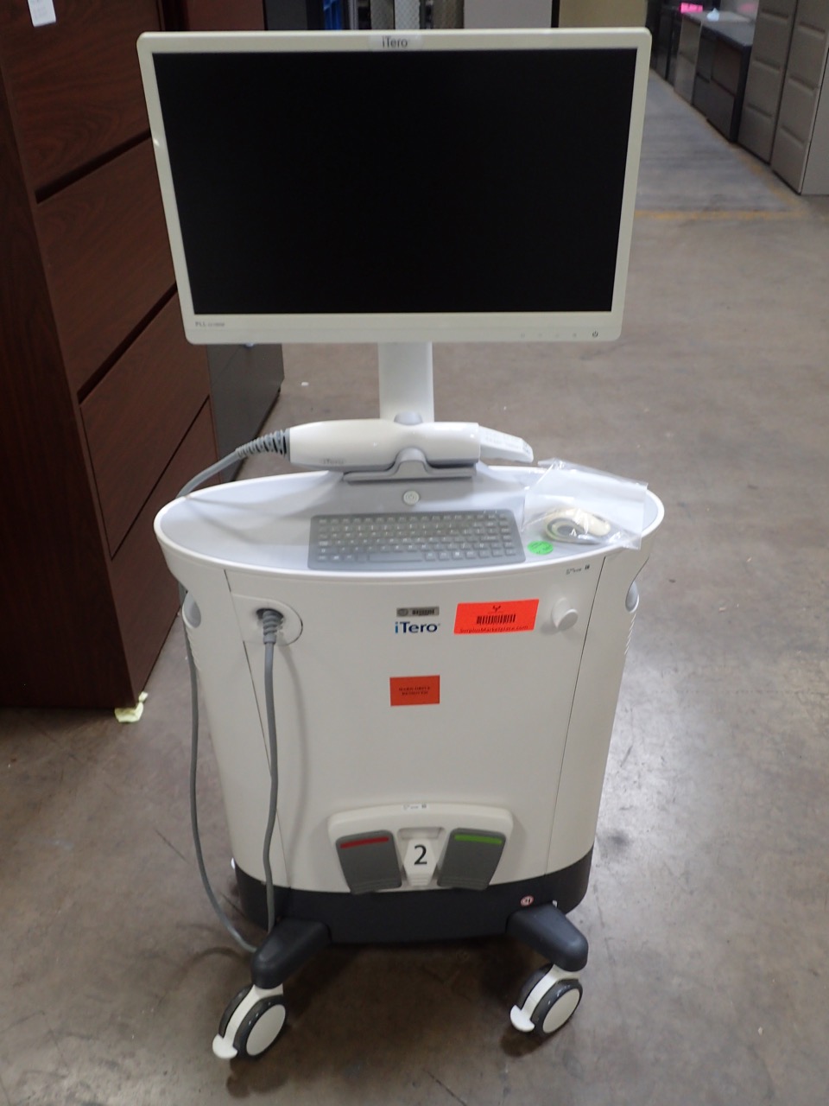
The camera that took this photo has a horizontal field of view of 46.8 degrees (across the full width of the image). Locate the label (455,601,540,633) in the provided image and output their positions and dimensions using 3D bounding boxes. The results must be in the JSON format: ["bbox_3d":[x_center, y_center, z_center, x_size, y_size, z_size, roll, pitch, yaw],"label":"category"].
[{"bbox_3d":[0.100,0.078,1.163,0.102,0.044,0.003,-2,30,-12],"label":"label"}]

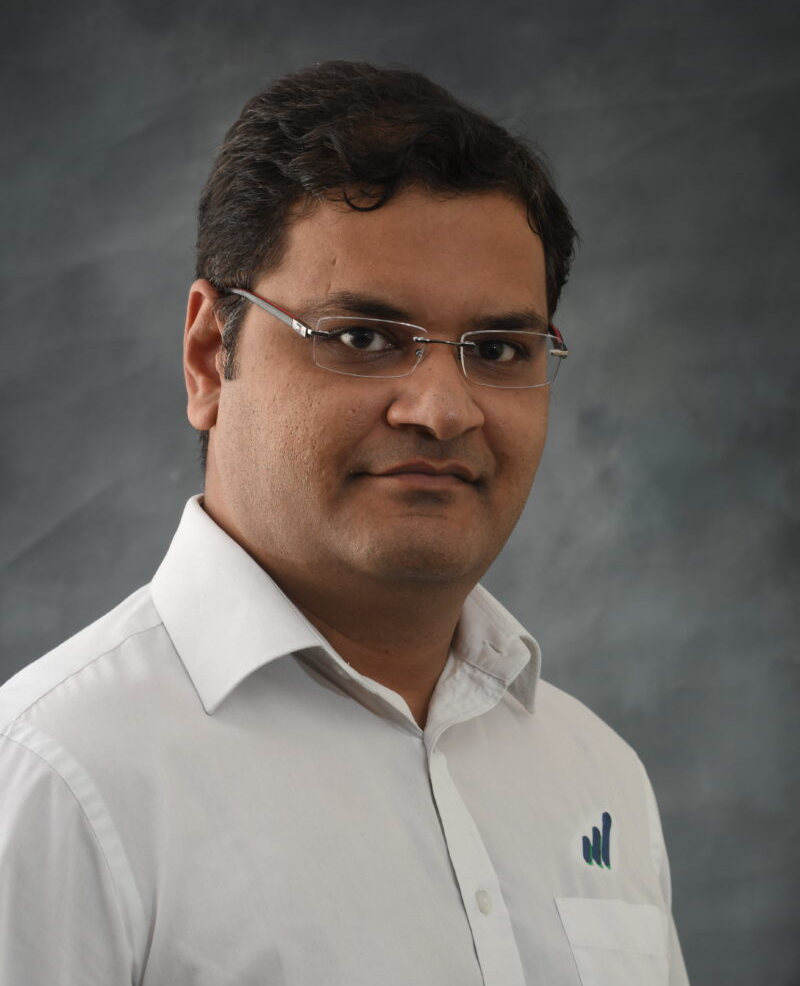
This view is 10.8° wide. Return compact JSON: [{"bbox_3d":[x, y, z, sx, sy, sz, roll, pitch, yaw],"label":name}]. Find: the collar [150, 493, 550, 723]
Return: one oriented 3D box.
[{"bbox_3d":[-0.025,0.054,2.020,0.188,0.110,0.170,0,0,-36],"label":"collar"}]

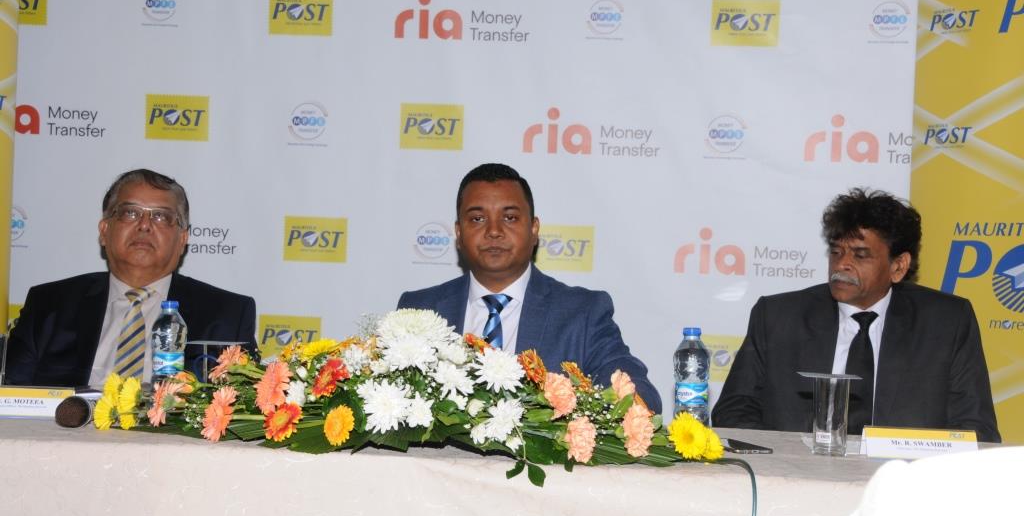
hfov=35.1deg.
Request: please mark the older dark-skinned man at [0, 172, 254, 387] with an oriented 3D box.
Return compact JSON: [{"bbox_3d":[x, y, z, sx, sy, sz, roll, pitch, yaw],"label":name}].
[{"bbox_3d":[-0.820,0.437,3.390,0.560,1.240,0.720,2,0,0],"label":"older dark-skinned man"}]

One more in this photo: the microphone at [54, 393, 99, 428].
[{"bbox_3d":[-0.730,0.266,2.830,0.054,0.054,0.180,2,0,23],"label":"microphone"}]

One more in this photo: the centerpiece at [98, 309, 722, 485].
[{"bbox_3d":[-0.170,0.216,2.700,1.030,0.250,0.360,2,0,5],"label":"centerpiece"}]

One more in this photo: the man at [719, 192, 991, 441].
[{"bbox_3d":[0.720,0.484,3.290,0.590,1.250,0.720,2,0,7],"label":"man"}]

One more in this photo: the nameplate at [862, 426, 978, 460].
[{"bbox_3d":[0.717,0.321,2.830,0.200,0.053,0.060,2,0,2],"label":"nameplate"}]

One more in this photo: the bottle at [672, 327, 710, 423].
[{"bbox_3d":[0.321,0.227,2.890,0.065,0.210,0.065,2,0,5],"label":"bottle"}]

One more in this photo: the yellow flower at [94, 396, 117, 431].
[{"bbox_3d":[-0.700,0.266,2.790,0.035,0.057,0.057,2,0,-6],"label":"yellow flower"}]

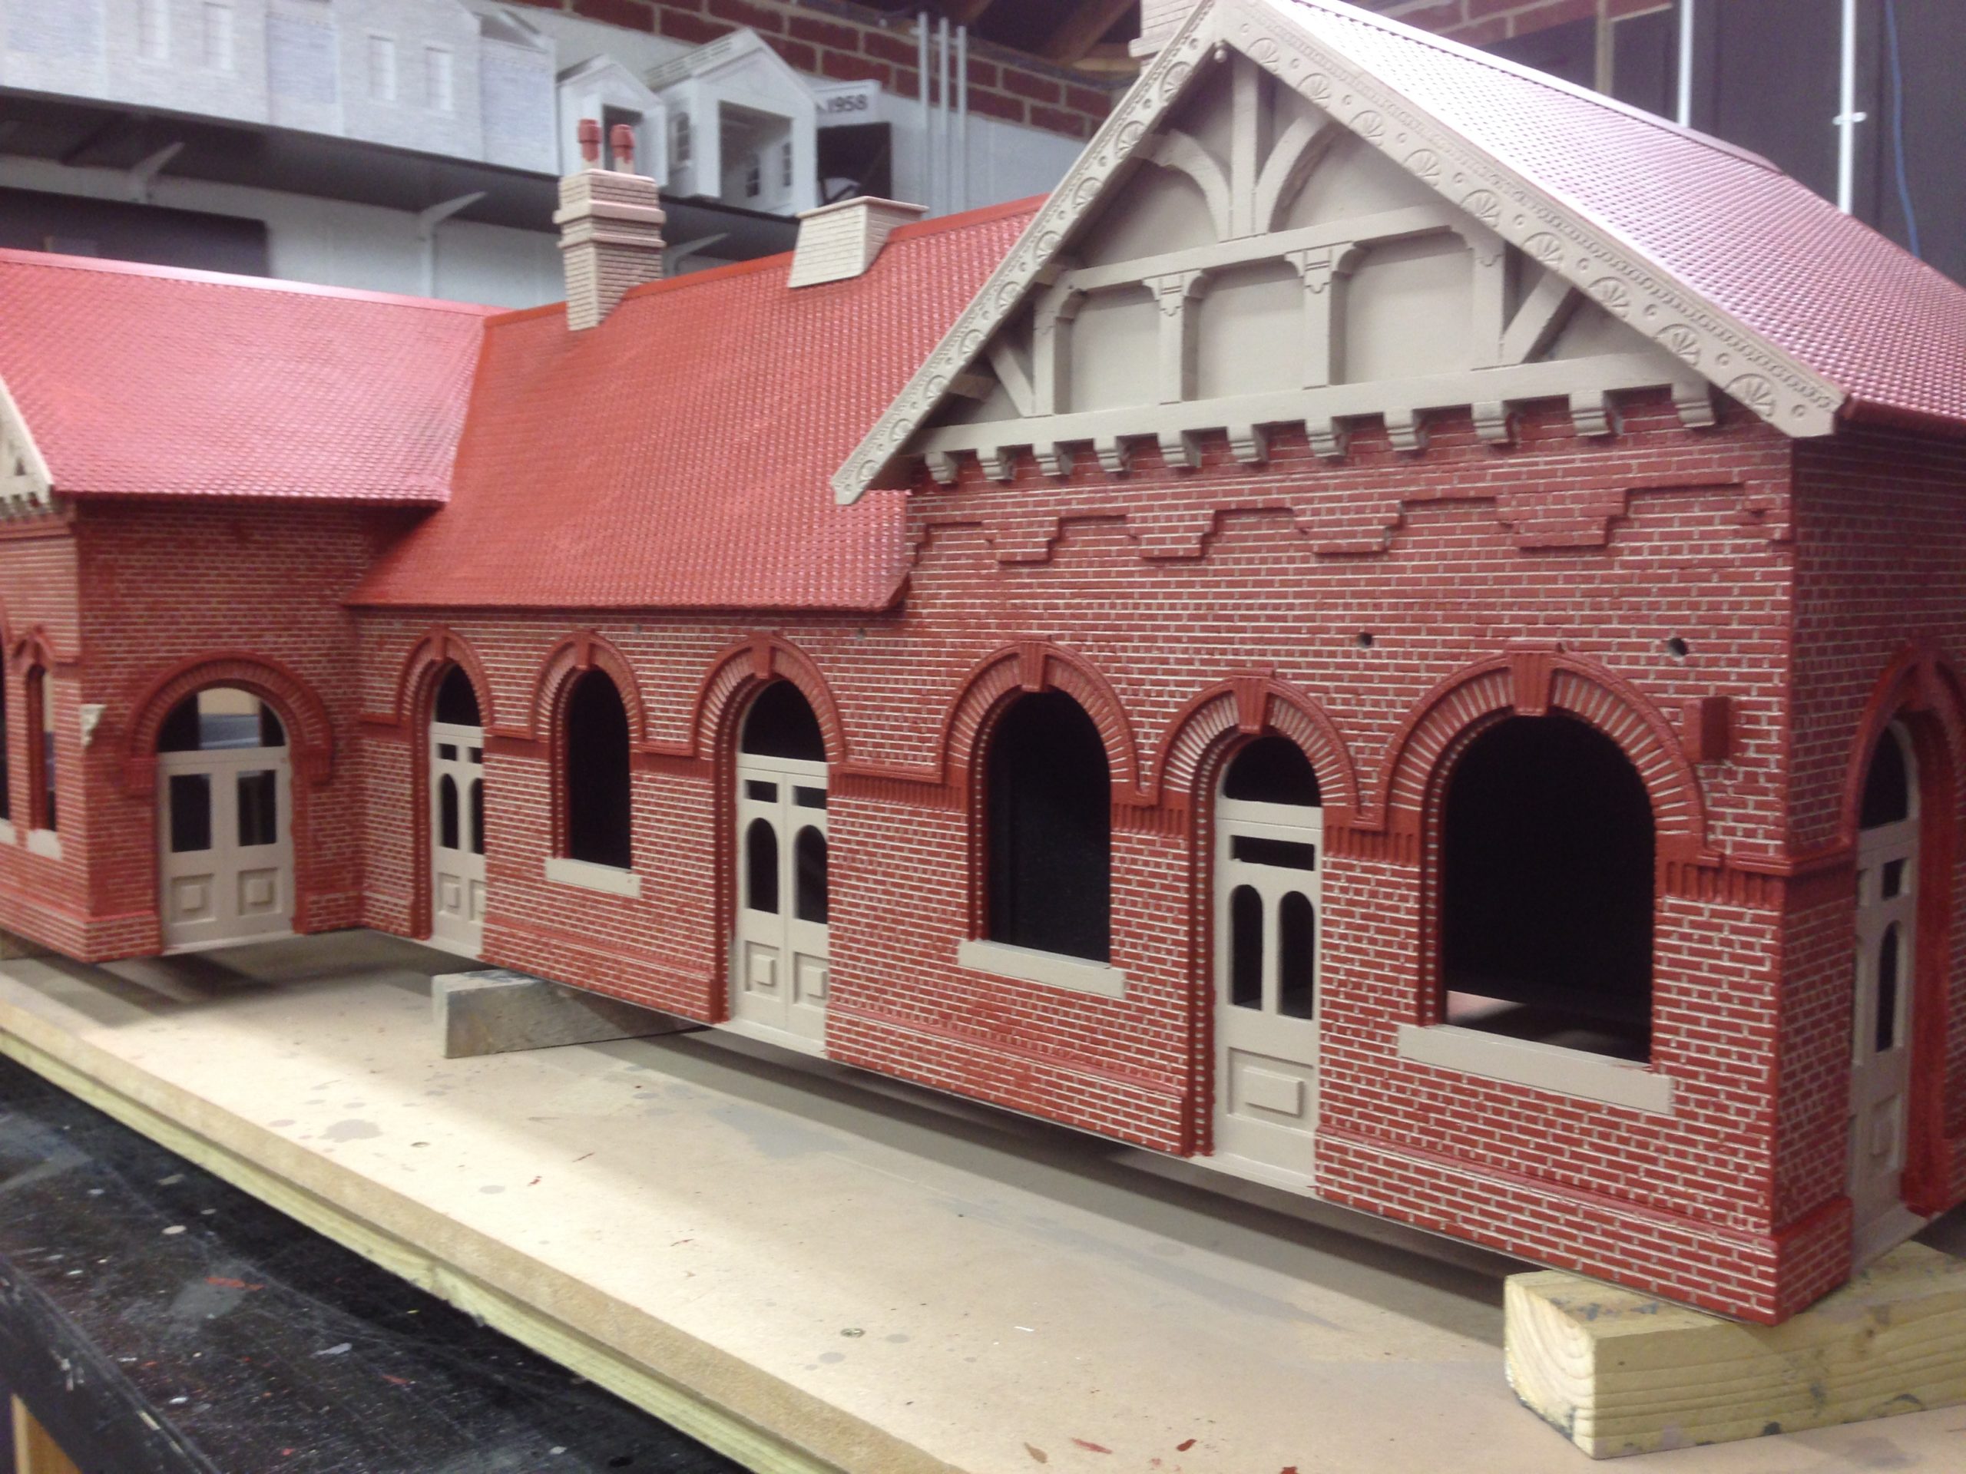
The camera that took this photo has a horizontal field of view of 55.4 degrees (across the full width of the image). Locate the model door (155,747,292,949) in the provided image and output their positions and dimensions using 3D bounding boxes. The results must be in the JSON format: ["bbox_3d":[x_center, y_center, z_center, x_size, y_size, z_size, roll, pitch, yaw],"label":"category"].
[{"bbox_3d":[-0.824,0.117,2.041,0.143,0.211,0.011,-4,6,-43],"label":"model door"}]

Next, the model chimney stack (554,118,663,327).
[{"bbox_3d":[-0.456,-0.624,2.307,0.107,0.256,0.085,-4,6,-43],"label":"model chimney stack"}]

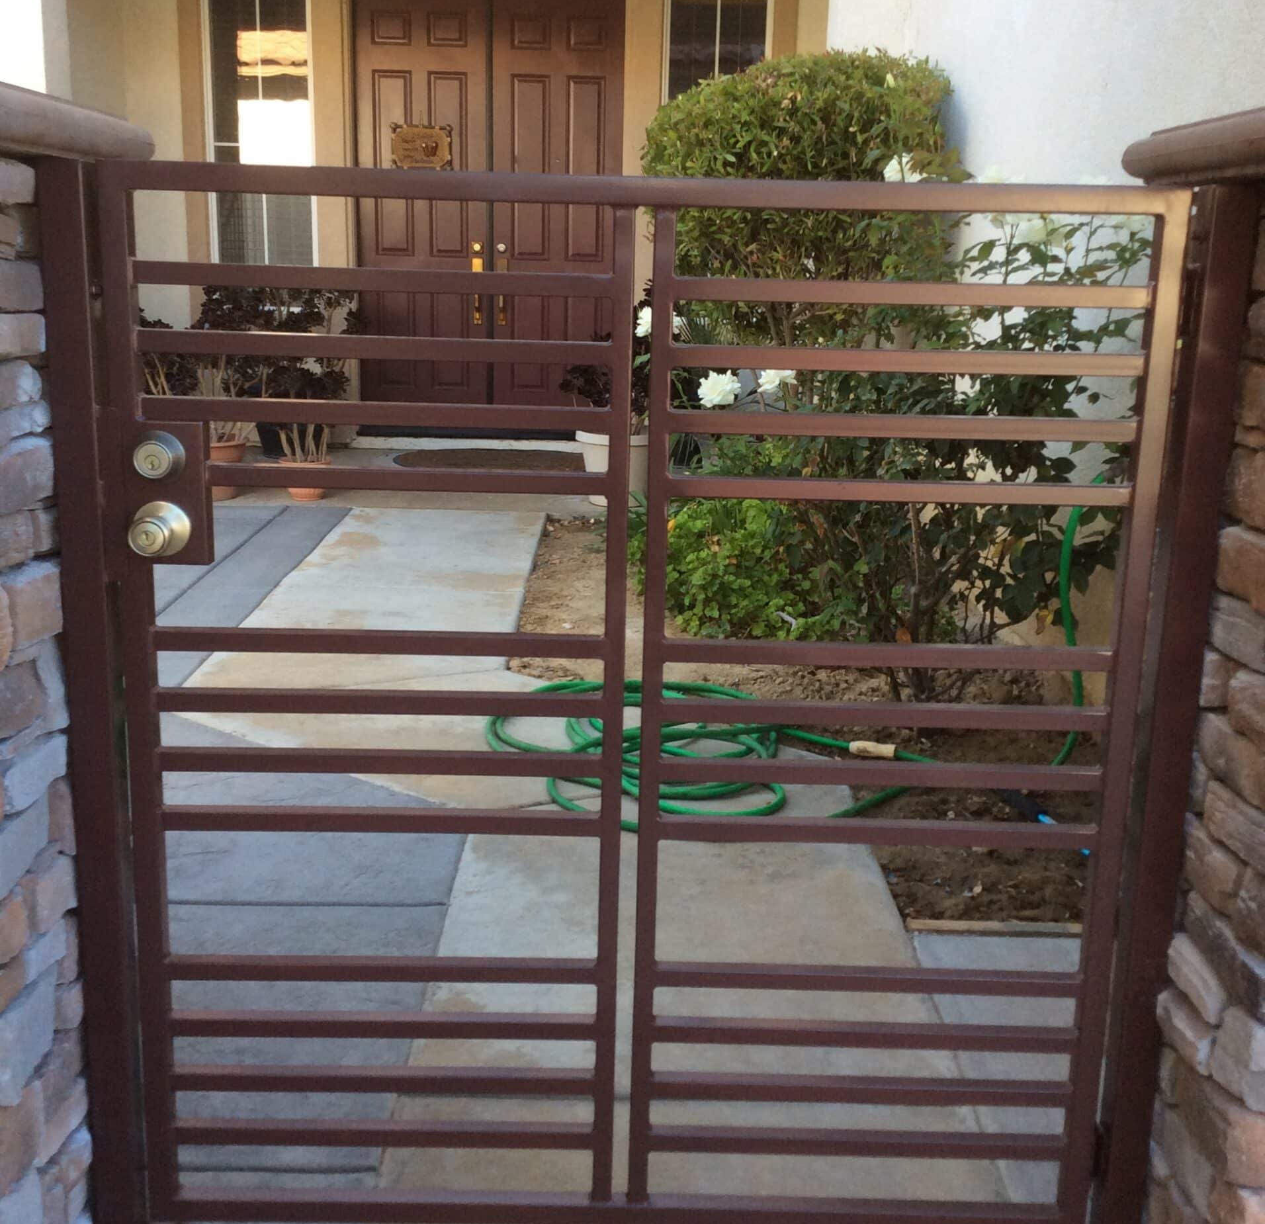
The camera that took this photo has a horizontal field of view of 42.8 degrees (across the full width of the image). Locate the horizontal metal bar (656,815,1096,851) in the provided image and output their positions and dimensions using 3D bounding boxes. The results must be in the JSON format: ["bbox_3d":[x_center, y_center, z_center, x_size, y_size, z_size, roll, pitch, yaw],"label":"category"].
[{"bbox_3d":[0.314,0.281,2.074,0.563,0.026,0.026,1,14,-1],"label":"horizontal metal bar"}]

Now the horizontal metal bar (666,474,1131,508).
[{"bbox_3d":[0.339,-0.155,2.055,0.585,0.026,0.026,1,13,-1],"label":"horizontal metal bar"}]

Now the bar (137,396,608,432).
[{"bbox_3d":[-0.309,-0.241,1.942,0.566,0.026,0.026,1,14,-1],"label":"bar"}]

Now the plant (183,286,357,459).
[{"bbox_3d":[-1.865,-1.247,8.368,0.851,0.827,0.700,1,13,-1],"label":"plant"}]

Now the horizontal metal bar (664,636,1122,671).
[{"bbox_3d":[0.317,0.052,2.018,0.563,0.026,0.026,1,14,-1],"label":"horizontal metal bar"}]

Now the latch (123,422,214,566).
[{"bbox_3d":[-0.560,-0.139,1.934,0.095,0.174,0.120,1,14,-1],"label":"latch"}]

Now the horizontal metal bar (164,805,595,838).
[{"bbox_3d":[-0.322,0.266,2.066,0.566,0.026,0.026,1,14,-1],"label":"horizontal metal bar"}]

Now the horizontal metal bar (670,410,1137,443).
[{"bbox_3d":[0.341,-0.234,2.038,0.585,0.026,0.026,1,13,-1],"label":"horizontal metal bar"}]

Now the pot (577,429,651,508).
[{"bbox_3d":[-0.082,-0.714,7.928,0.390,0.360,0.390,1,14,-1],"label":"pot"}]

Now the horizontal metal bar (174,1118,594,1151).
[{"bbox_3d":[-0.346,0.729,2.251,0.582,0.026,0.026,1,13,-1],"label":"horizontal metal bar"}]

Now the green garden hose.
[{"bbox_3d":[0.451,0.013,4.229,1.710,0.740,1.250,1,14,-1],"label":"green garden hose"}]

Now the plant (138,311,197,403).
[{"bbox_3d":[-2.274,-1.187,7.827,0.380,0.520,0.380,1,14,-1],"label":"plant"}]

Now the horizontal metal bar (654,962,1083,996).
[{"bbox_3d":[0.322,0.505,2.205,0.585,0.026,0.026,1,13,-1],"label":"horizontal metal bar"}]

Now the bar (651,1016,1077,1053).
[{"bbox_3d":[0.320,0.585,2.224,0.585,0.026,0.026,1,13,-1],"label":"bar"}]

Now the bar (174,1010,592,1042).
[{"bbox_3d":[-0.342,0.569,2.215,0.582,0.026,0.026,1,13,-1],"label":"bar"}]

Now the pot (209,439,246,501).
[{"bbox_3d":[-2.042,-0.697,7.846,0.325,0.290,0.325,1,14,-1],"label":"pot"}]

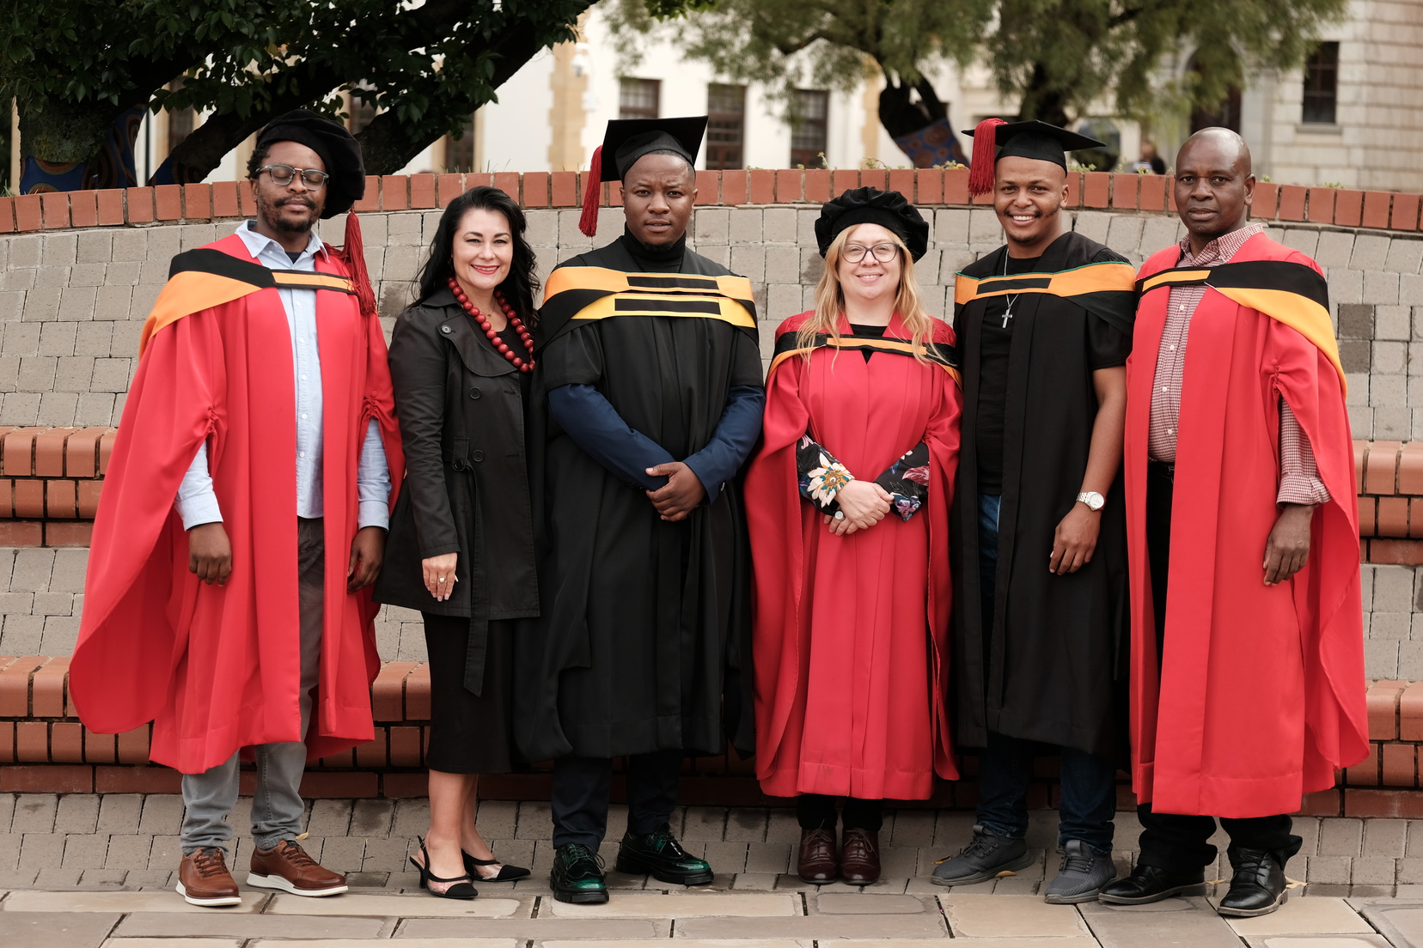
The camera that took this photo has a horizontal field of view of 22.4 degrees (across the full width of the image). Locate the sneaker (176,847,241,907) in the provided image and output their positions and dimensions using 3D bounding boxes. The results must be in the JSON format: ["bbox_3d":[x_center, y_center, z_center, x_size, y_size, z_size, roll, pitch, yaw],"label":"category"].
[{"bbox_3d":[-1.167,0.914,8.310,0.110,0.115,0.300,-2,5,-24],"label":"sneaker"}]

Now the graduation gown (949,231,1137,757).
[{"bbox_3d":[0.761,0.036,8.360,0.440,1.200,0.360,3,3,25],"label":"graduation gown"}]

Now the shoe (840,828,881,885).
[{"bbox_3d":[0.352,0.888,8.540,0.095,0.105,0.265,0,10,0],"label":"shoe"}]

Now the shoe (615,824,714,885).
[{"bbox_3d":[-0.109,0.878,8.290,0.293,0.117,0.110,4,4,41],"label":"shoe"}]

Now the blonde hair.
[{"bbox_3d":[0.366,-0.441,8.500,0.315,0.350,0.220,0,3,0],"label":"blonde hair"}]

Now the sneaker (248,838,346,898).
[{"bbox_3d":[-0.940,0.893,8.170,0.288,0.112,0.107,4,4,40],"label":"sneaker"}]

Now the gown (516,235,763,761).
[{"bbox_3d":[-0.169,0.046,8.430,0.580,1.200,0.400,0,3,-2],"label":"gown"}]

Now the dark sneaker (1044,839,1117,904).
[{"bbox_3d":[0.846,0.908,8.230,0.107,0.117,0.288,3,3,30],"label":"dark sneaker"}]

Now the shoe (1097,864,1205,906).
[{"bbox_3d":[1.003,0.913,8.180,0.290,0.125,0.107,0,3,-32],"label":"shoe"}]

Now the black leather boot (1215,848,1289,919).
[{"bbox_3d":[1.221,0.921,8.120,0.107,0.125,0.290,3,3,30],"label":"black leather boot"}]

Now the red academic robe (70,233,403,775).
[{"bbox_3d":[-1.107,0.056,8.420,0.770,1.240,0.480,-1,3,-14],"label":"red academic robe"}]

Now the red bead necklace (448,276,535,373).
[{"bbox_3d":[-0.498,-0.343,8.130,0.165,0.230,0.180,-1,4,-38],"label":"red bead necklace"}]

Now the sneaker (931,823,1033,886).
[{"bbox_3d":[0.640,0.893,8.500,0.300,0.120,0.107,-7,11,-40],"label":"sneaker"}]

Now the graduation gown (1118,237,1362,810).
[{"bbox_3d":[1.211,0.097,8.150,0.520,1.300,0.420,3,3,30],"label":"graduation gown"}]

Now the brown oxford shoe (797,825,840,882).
[{"bbox_3d":[0.252,0.886,8.540,0.095,0.105,0.265,0,10,0],"label":"brown oxford shoe"}]

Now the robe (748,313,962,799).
[{"bbox_3d":[0.328,0.181,8.360,0.490,1.120,0.370,2,3,1],"label":"robe"}]

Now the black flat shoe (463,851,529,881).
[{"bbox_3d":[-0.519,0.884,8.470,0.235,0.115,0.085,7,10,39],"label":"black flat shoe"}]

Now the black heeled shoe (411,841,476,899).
[{"bbox_3d":[-0.622,0.908,8.300,0.085,0.120,0.235,-4,6,-37],"label":"black heeled shoe"}]

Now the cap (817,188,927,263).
[{"bbox_3d":[0.369,-0.577,8.330,0.262,0.145,0.265,2,-9,2],"label":"cap"}]

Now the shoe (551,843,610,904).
[{"bbox_3d":[-0.302,0.904,8.170,0.110,0.117,0.293,1,3,-12],"label":"shoe"}]

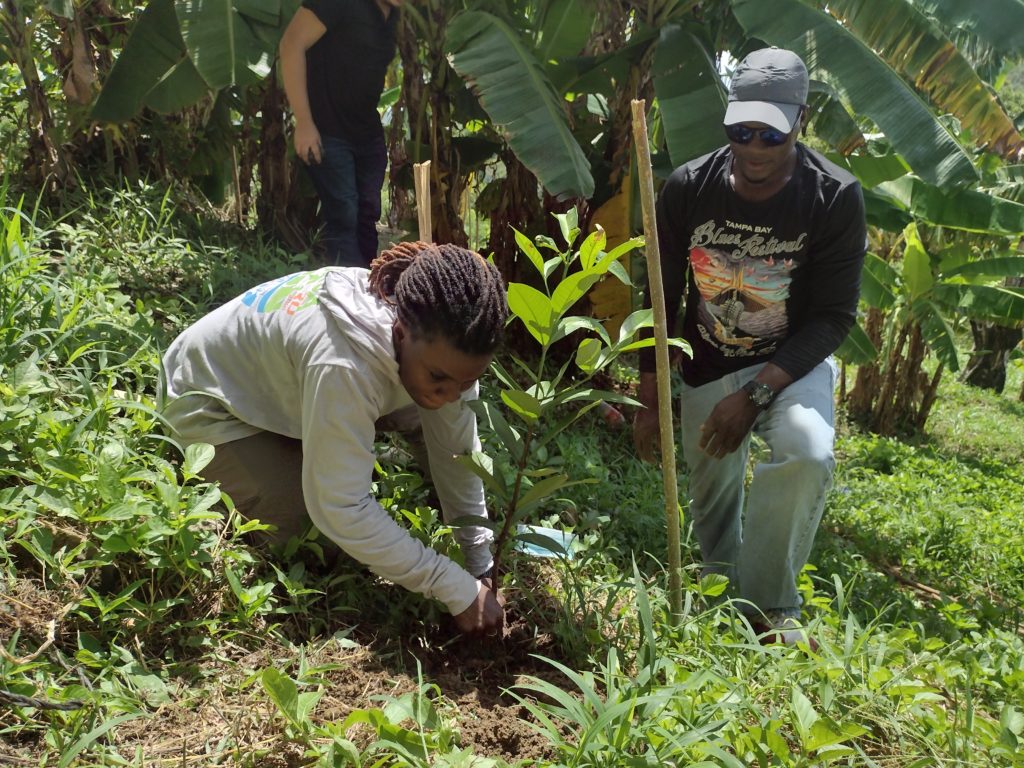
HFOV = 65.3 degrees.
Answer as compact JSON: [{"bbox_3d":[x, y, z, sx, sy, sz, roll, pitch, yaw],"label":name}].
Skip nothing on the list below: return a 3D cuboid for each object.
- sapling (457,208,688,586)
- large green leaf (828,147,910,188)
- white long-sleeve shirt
[{"bbox_3d":[0.115,0.031,1.520,0.410,0.710,0.380,0,10,0],"label":"sapling"},{"bbox_3d":[1.518,-0.917,3.400,0.420,0.200,0.300,0,10,0],"label":"large green leaf"},{"bbox_3d":[-0.372,0.087,1.570,0.680,0.590,0.480,5,11,28],"label":"white long-sleeve shirt"}]

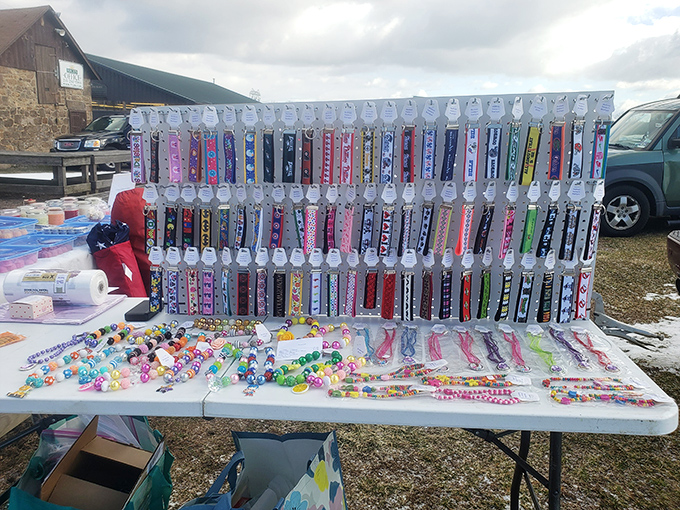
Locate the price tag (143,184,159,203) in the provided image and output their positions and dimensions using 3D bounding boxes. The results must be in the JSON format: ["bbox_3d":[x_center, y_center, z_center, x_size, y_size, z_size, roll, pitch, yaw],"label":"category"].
[{"bbox_3d":[-0.526,-0.170,1.425,0.043,0.053,0.005,1,15,-10],"label":"price tag"}]

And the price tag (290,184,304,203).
[{"bbox_3d":[-0.115,-0.164,1.367,0.044,0.055,0.005,3,13,12],"label":"price tag"}]

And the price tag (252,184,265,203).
[{"bbox_3d":[-0.217,-0.163,1.366,0.044,0.049,0.004,12,17,31],"label":"price tag"}]

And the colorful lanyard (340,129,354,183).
[{"bbox_3d":[0.019,-0.253,1.321,0.034,0.141,0.012,3,15,3],"label":"colorful lanyard"}]

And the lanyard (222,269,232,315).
[{"bbox_3d":[-0.324,0.107,1.473,0.032,0.141,0.012,10,17,33],"label":"lanyard"}]

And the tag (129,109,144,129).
[{"bbox_3d":[-0.538,-0.361,1.355,0.044,0.055,0.005,1,13,4],"label":"tag"}]

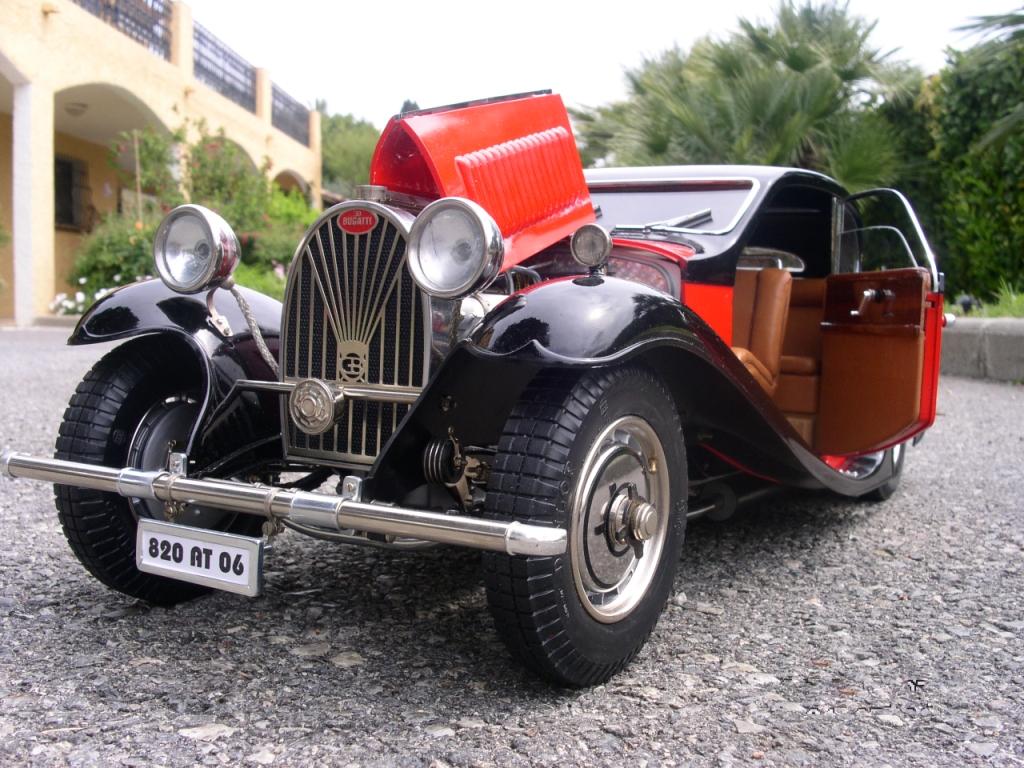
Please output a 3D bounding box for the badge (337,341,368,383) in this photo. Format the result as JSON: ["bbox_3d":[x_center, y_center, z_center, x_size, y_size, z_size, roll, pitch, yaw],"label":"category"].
[{"bbox_3d":[-0.053,-0.007,0.375,0.013,0.013,0.002,3,4,30],"label":"badge"}]

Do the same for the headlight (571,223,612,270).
[{"bbox_3d":[0.026,-0.042,0.345,0.013,0.014,0.010,3,4,30],"label":"headlight"}]

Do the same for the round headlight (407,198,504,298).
[{"bbox_3d":[-0.014,-0.040,0.336,0.029,0.030,0.021,3,4,30],"label":"round headlight"}]

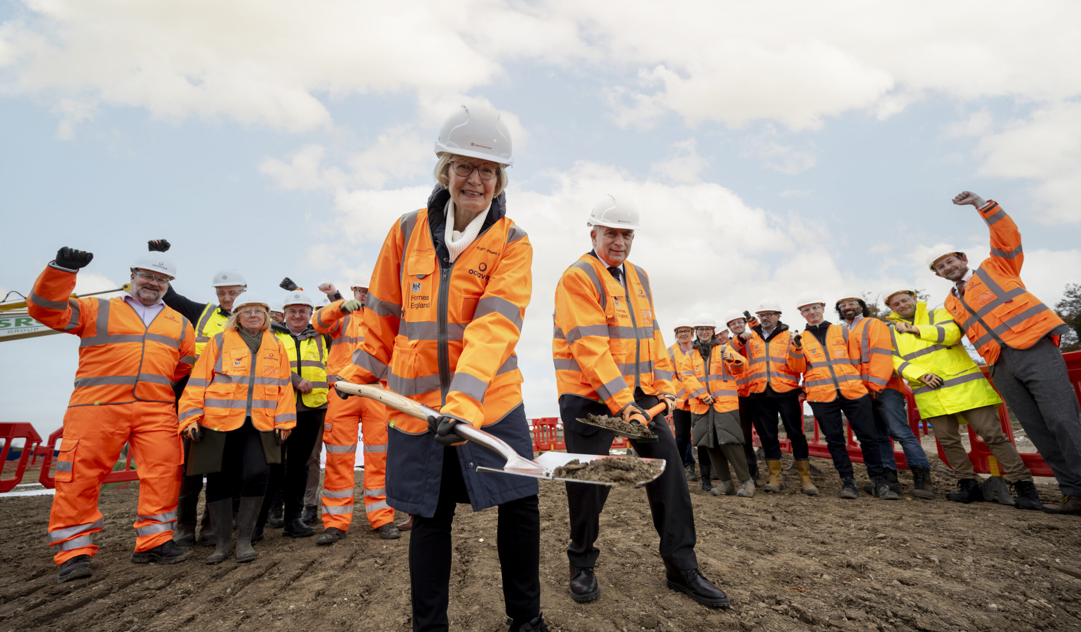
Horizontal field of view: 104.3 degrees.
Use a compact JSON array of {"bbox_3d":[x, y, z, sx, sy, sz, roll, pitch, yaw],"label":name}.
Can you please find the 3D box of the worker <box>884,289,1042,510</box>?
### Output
[{"bbox_3d":[3.330,0.546,3.420,0.500,1.720,0.680,7,-18,-31],"label":"worker"}]

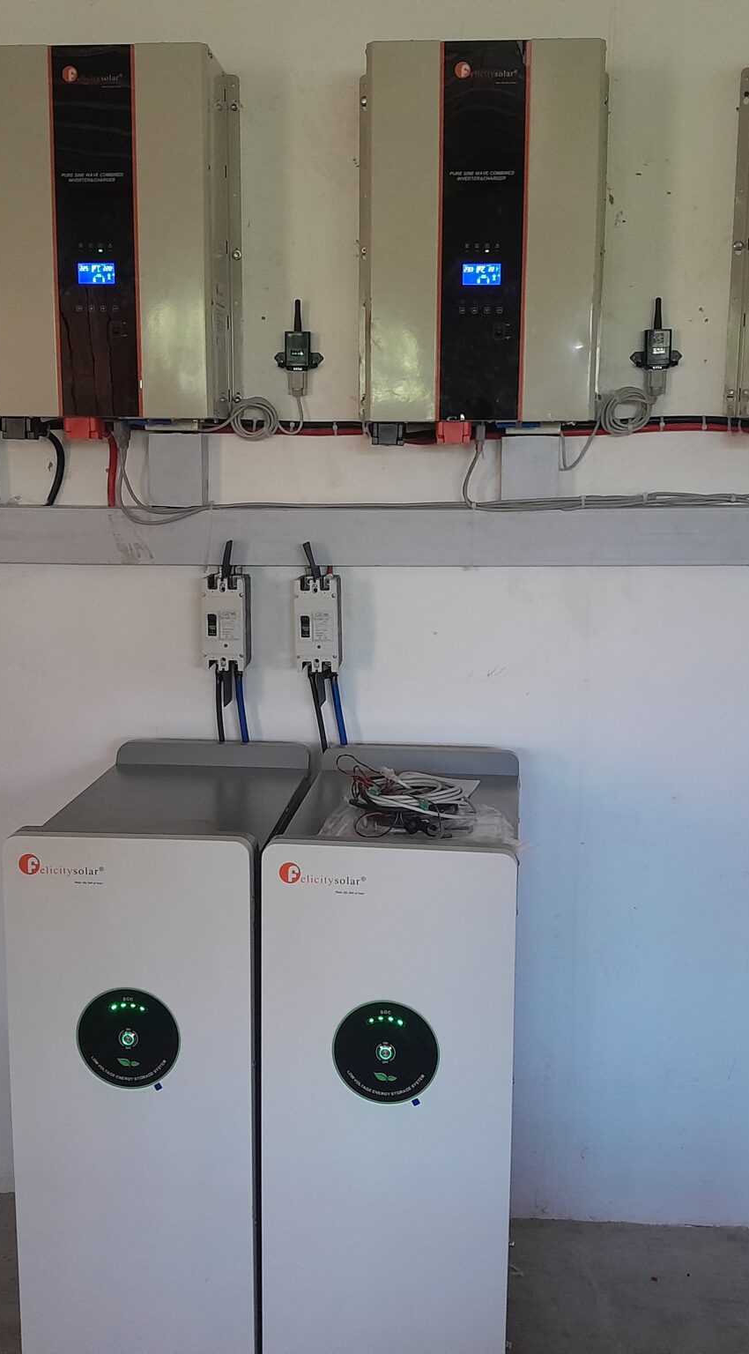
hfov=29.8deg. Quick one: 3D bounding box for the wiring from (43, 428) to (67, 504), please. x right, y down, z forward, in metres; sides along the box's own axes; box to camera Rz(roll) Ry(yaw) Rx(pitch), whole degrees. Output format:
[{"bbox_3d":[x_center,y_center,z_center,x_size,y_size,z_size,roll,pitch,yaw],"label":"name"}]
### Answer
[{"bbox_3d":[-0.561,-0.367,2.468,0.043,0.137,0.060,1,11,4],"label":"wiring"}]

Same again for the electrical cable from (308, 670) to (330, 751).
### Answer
[{"bbox_3d":[-0.099,0.064,2.534,0.036,0.145,0.030,1,10,3],"label":"electrical cable"}]

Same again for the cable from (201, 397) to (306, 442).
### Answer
[{"bbox_3d":[-0.210,-0.448,2.444,0.175,0.080,0.050,1,11,4],"label":"cable"}]

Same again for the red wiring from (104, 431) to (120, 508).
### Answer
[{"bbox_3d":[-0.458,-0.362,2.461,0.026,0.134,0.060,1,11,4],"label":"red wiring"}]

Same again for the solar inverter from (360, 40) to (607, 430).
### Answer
[{"bbox_3d":[0.177,-0.709,2.316,0.410,0.582,0.190,1,10,3],"label":"solar inverter"}]

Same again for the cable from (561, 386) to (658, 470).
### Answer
[{"bbox_3d":[0.402,-0.424,2.401,0.164,0.142,0.055,1,11,4],"label":"cable"}]

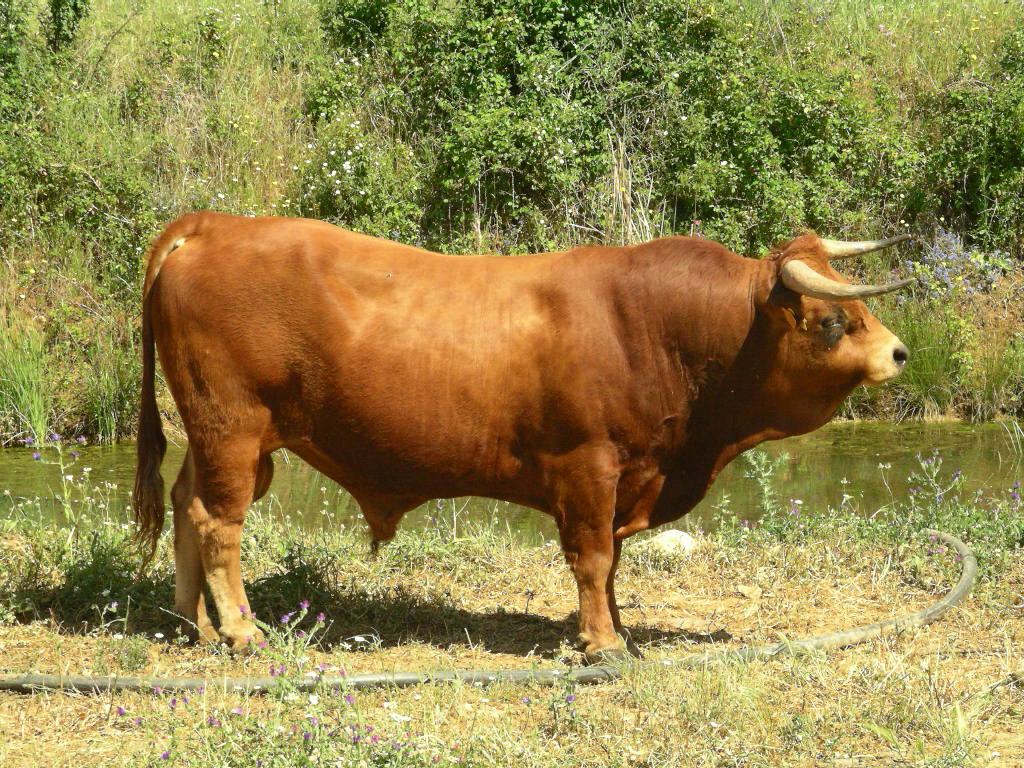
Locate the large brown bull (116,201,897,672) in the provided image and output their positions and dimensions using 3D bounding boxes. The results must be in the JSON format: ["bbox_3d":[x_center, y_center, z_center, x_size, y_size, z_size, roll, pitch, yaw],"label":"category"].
[{"bbox_3d":[0.036,0.173,13.600,2.660,1.520,0.740,0,5,2],"label":"large brown bull"}]

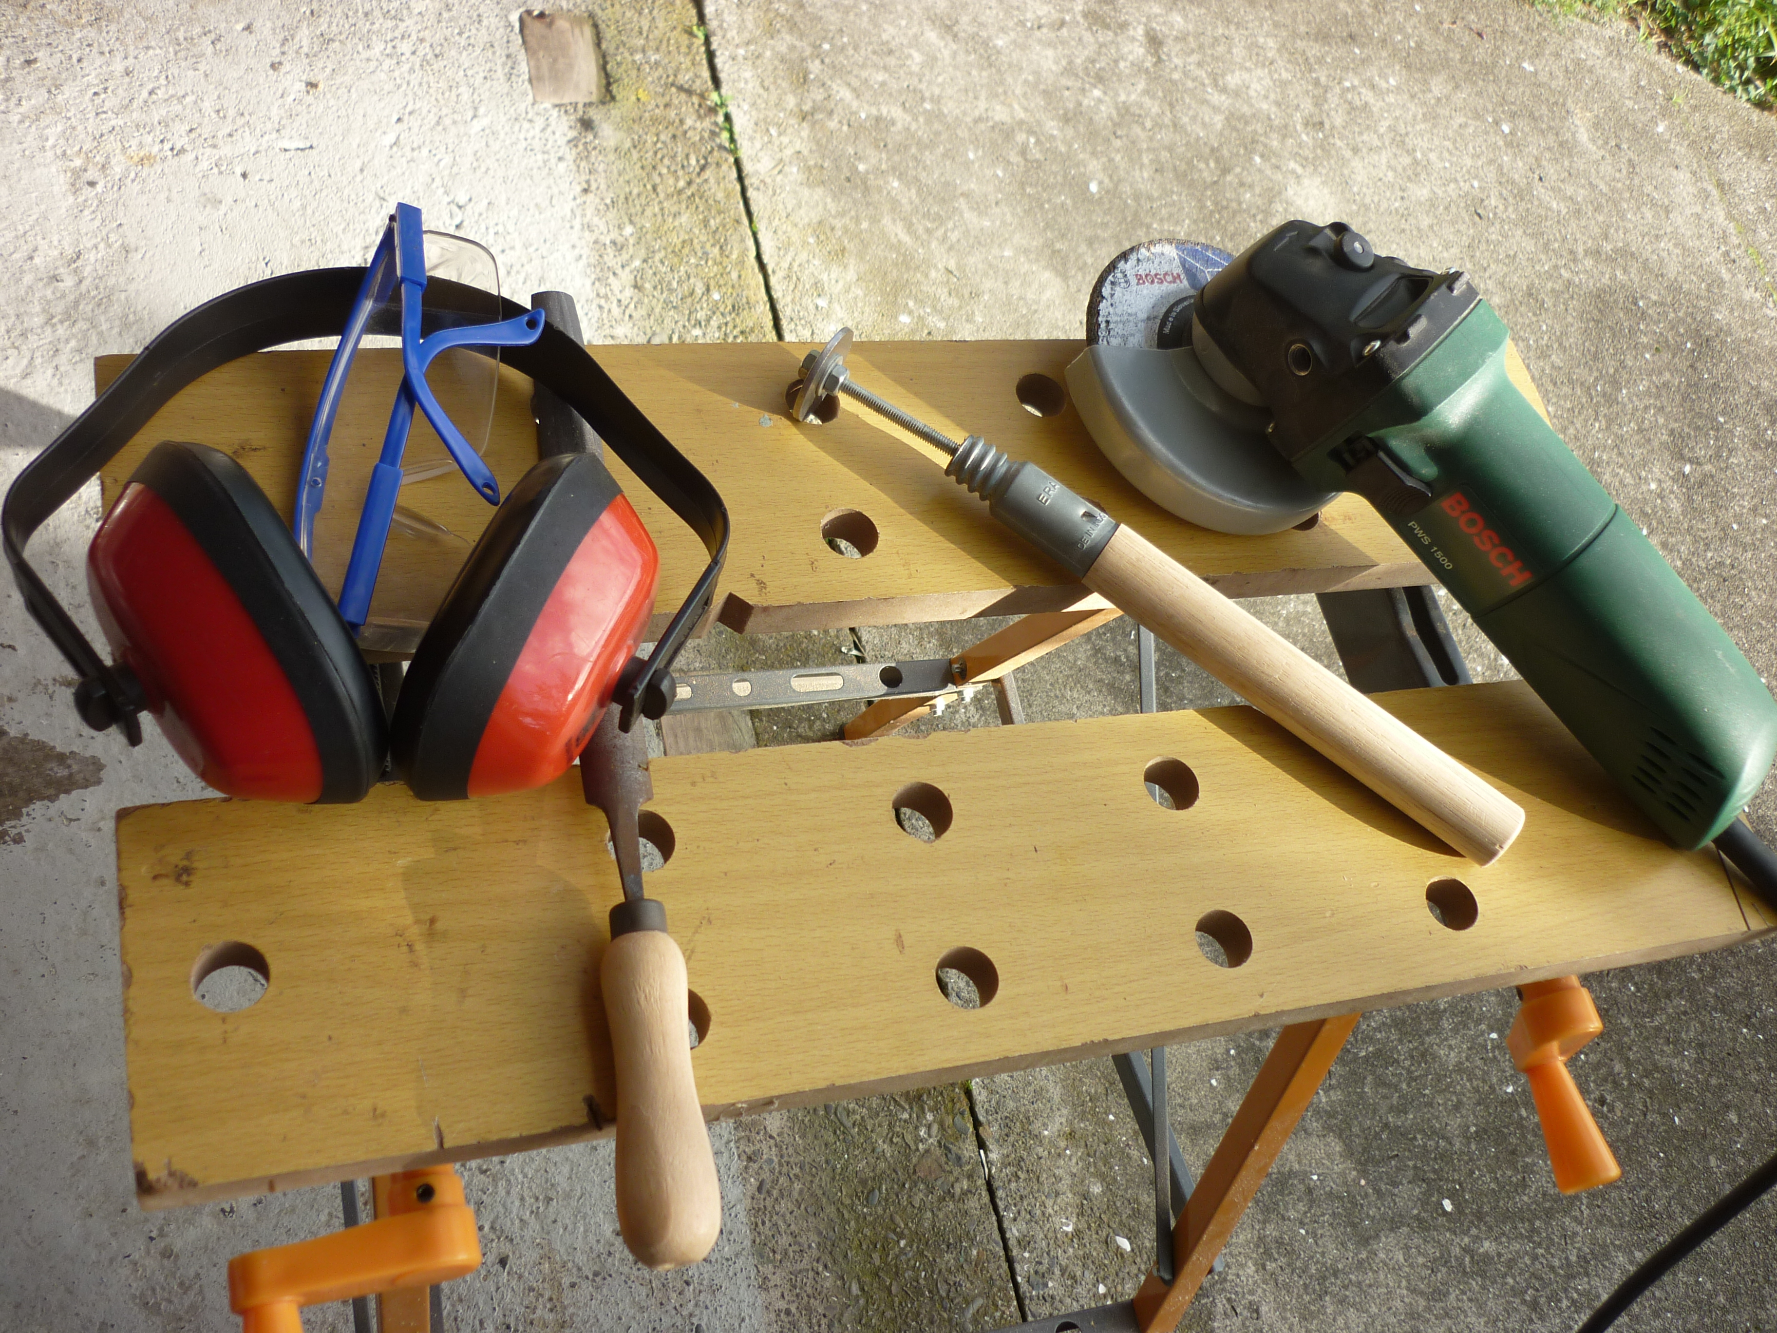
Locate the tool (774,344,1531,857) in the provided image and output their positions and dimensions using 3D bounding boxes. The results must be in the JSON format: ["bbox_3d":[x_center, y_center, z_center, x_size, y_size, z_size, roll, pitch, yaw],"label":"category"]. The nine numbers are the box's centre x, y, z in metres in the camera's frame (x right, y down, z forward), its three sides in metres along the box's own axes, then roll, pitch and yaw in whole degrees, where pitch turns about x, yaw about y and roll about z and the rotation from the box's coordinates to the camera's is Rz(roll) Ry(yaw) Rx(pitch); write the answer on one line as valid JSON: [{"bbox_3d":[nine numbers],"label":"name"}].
[{"bbox_3d":[0.091,-0.025,0.580,0.291,0.037,0.037,34,57,3],"label":"tool"}]

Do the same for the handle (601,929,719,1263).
[{"bbox_3d":[-0.063,0.114,0.456,0.027,0.027,0.092,1,59,-17],"label":"handle"}]

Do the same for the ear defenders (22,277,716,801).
[{"bbox_3d":[-0.145,-0.042,0.489,0.195,0.080,0.165,-2,62,-19],"label":"ear defenders"}]

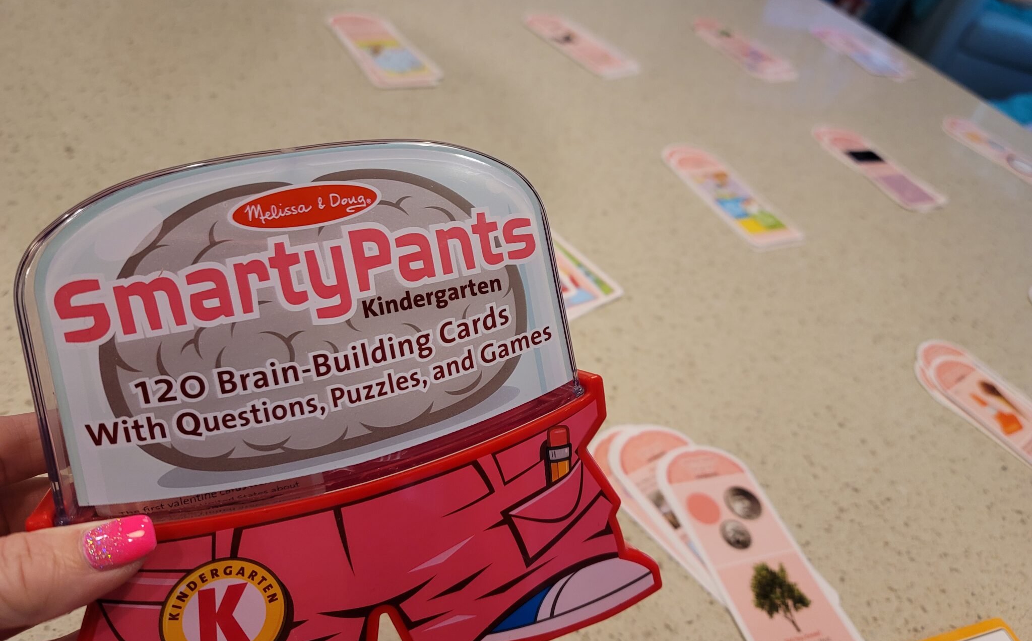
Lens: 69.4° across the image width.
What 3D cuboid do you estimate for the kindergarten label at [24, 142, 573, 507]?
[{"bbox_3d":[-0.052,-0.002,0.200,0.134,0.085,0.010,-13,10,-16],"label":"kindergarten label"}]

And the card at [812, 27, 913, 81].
[{"bbox_3d":[0.452,-0.351,0.977,0.076,0.004,0.140,-22,55,-35],"label":"card"}]

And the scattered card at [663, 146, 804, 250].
[{"bbox_3d":[0.179,-0.109,0.622,0.059,0.004,0.138,-13,49,-26],"label":"scattered card"}]

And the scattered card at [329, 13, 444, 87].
[{"bbox_3d":[-0.129,-0.258,0.697,0.063,0.004,0.141,-15,50,-28],"label":"scattered card"}]

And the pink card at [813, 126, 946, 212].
[{"bbox_3d":[0.340,-0.149,0.708,0.066,0.004,0.136,-14,50,-27],"label":"pink card"}]

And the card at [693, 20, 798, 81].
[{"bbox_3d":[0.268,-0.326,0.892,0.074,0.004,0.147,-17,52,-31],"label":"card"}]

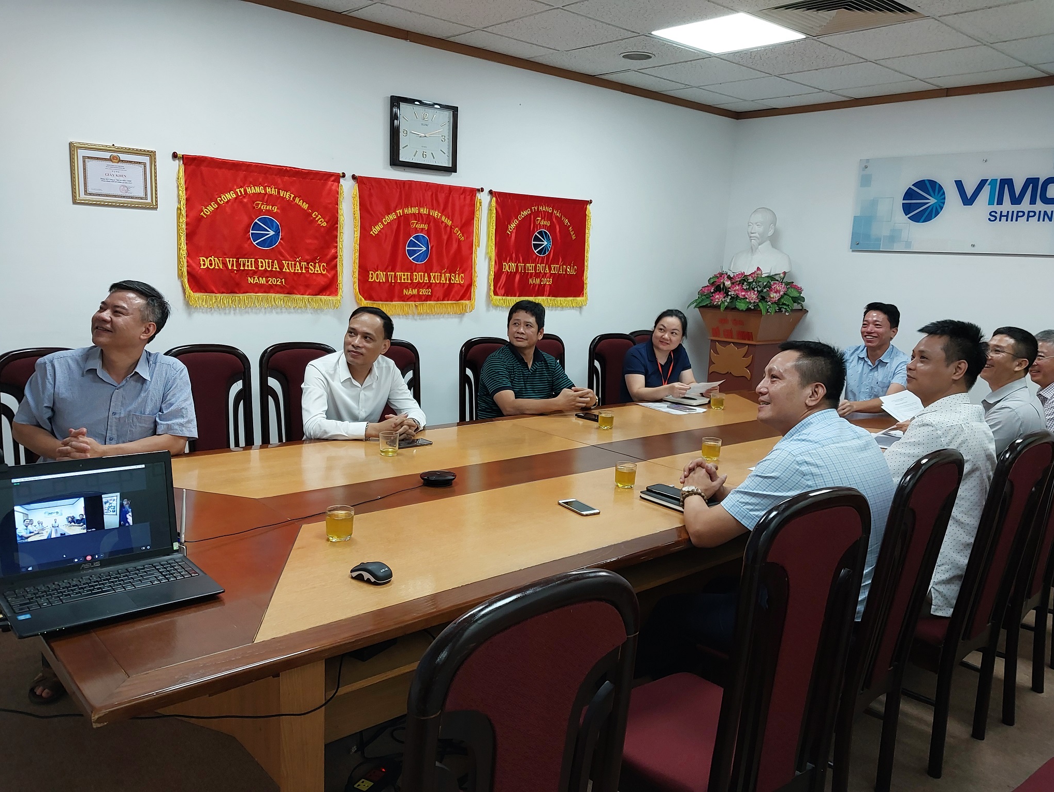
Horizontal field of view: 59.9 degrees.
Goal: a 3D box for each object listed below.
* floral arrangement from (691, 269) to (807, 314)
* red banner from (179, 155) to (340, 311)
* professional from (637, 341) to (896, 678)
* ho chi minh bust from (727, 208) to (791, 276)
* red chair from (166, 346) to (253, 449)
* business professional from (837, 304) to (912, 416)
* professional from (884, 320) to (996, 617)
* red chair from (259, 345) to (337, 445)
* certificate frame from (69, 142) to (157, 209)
[{"bbox_3d":[1.505,-0.712,6.256,0.460,0.290,0.640,-5,11,-43],"label":"floral arrangement"},{"bbox_3d":[-1.259,-0.759,4.385,0.856,0.690,0.050,-5,11,-42],"label":"red banner"},{"bbox_3d":[0.637,0.486,2.519,0.760,1.260,0.540,8,10,35],"label":"professional"},{"bbox_3d":[1.605,-1.028,6.266,0.300,0.520,0.470,-5,11,-43],"label":"ho chi minh bust"},{"bbox_3d":[-1.209,0.341,3.763,0.450,1.060,0.560,-5,11,-43],"label":"red chair"},{"bbox_3d":[1.968,0.152,5.240,0.540,1.340,0.750,8,10,35],"label":"business professional"},{"bbox_3d":[1.189,0.412,3.037,0.750,1.310,0.520,9,10,39],"label":"professional"},{"bbox_3d":[-0.957,0.299,4.301,0.430,1.060,0.560,-5,11,-42],"label":"red chair"},{"bbox_3d":[-1.752,-0.932,3.900,0.353,0.255,0.030,-5,11,-42],"label":"certificate frame"}]

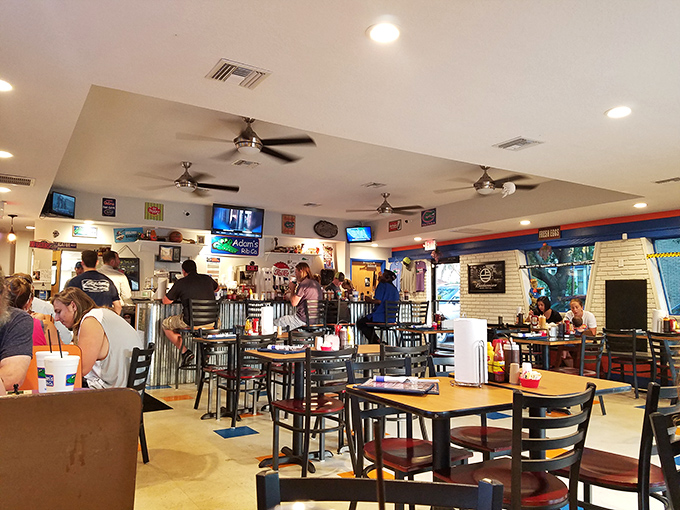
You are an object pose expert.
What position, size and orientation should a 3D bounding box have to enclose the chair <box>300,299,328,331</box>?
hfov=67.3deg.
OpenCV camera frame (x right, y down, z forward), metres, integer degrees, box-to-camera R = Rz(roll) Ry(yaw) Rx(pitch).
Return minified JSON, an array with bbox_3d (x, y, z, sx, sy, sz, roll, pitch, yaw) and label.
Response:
[{"bbox_3d":[-0.463,1.248,7.589,0.440,1.120,0.470,4,-7,-42],"label":"chair"}]

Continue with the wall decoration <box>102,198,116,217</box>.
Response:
[{"bbox_3d":[-3.857,-0.786,8.543,0.208,0.306,0.020,3,-6,-33],"label":"wall decoration"}]

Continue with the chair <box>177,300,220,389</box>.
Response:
[{"bbox_3d":[-1.847,1.161,6.595,0.470,1.130,0.440,-5,-7,42],"label":"chair"}]

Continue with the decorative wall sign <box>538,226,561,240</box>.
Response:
[{"bbox_3d":[3.806,-0.387,9.275,0.030,0.217,0.450,3,-6,-33],"label":"decorative wall sign"}]

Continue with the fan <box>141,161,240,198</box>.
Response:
[{"bbox_3d":[-1.972,-1.001,6.554,1.330,0.380,1.330,3,-6,-33],"label":"fan"}]

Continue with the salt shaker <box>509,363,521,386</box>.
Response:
[{"bbox_3d":[0.802,0.543,2.352,0.050,0.095,0.050,-2,-5,18],"label":"salt shaker"}]

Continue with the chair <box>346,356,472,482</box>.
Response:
[{"bbox_3d":[0.293,0.918,2.360,0.430,0.850,0.530,3,-6,-33],"label":"chair"}]

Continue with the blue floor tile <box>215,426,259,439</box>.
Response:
[{"bbox_3d":[-0.895,1.524,4.396,0.305,0.008,0.305,3,-6,-33],"label":"blue floor tile"}]

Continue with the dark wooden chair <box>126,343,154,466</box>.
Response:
[{"bbox_3d":[-1.600,1.054,3.530,0.470,0.850,0.430,0,-5,-3],"label":"dark wooden chair"}]

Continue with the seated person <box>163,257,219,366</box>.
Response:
[{"bbox_3d":[-1.957,0.745,6.661,0.600,1.340,0.660,4,-6,-38],"label":"seated person"}]

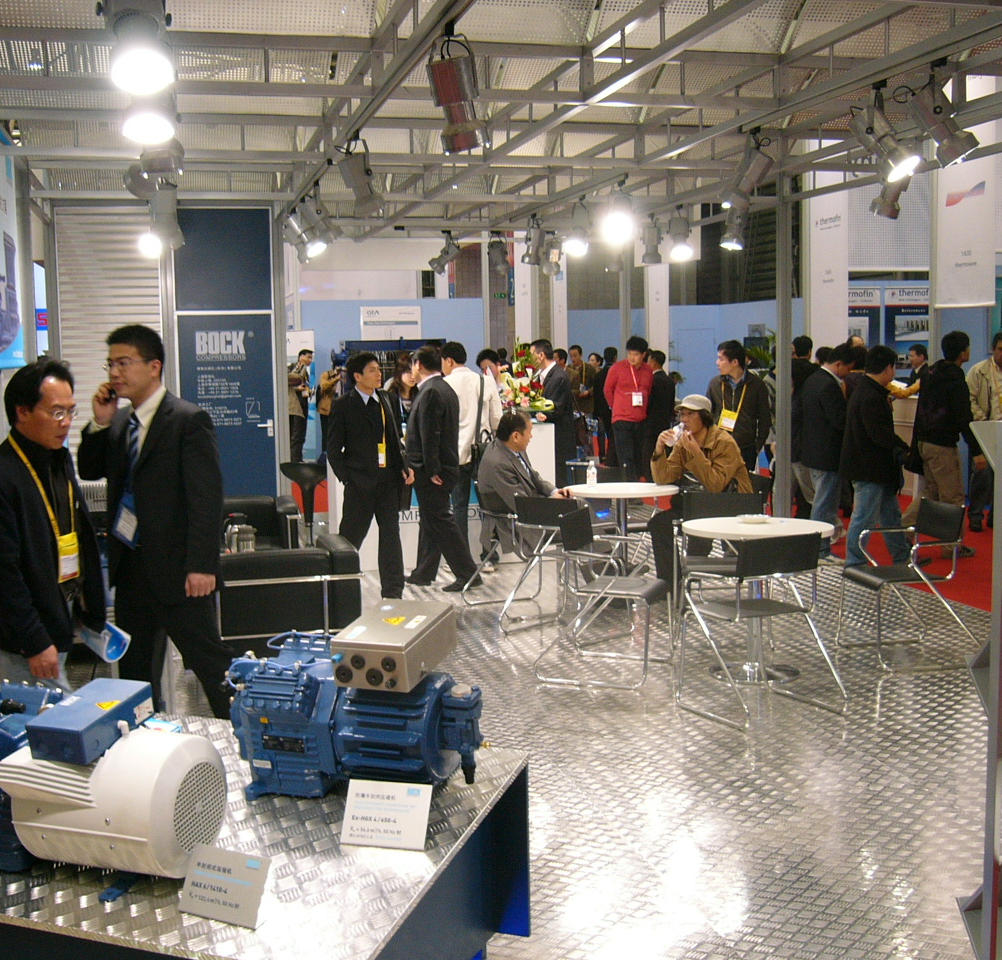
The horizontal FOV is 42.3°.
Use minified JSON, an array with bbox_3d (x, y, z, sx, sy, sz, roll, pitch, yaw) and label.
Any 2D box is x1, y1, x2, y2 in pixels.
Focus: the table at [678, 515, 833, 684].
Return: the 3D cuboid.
[{"bbox_3d":[1.300,0.620,6.603,0.775,0.750,0.775,-1,6,0],"label":"table"}]

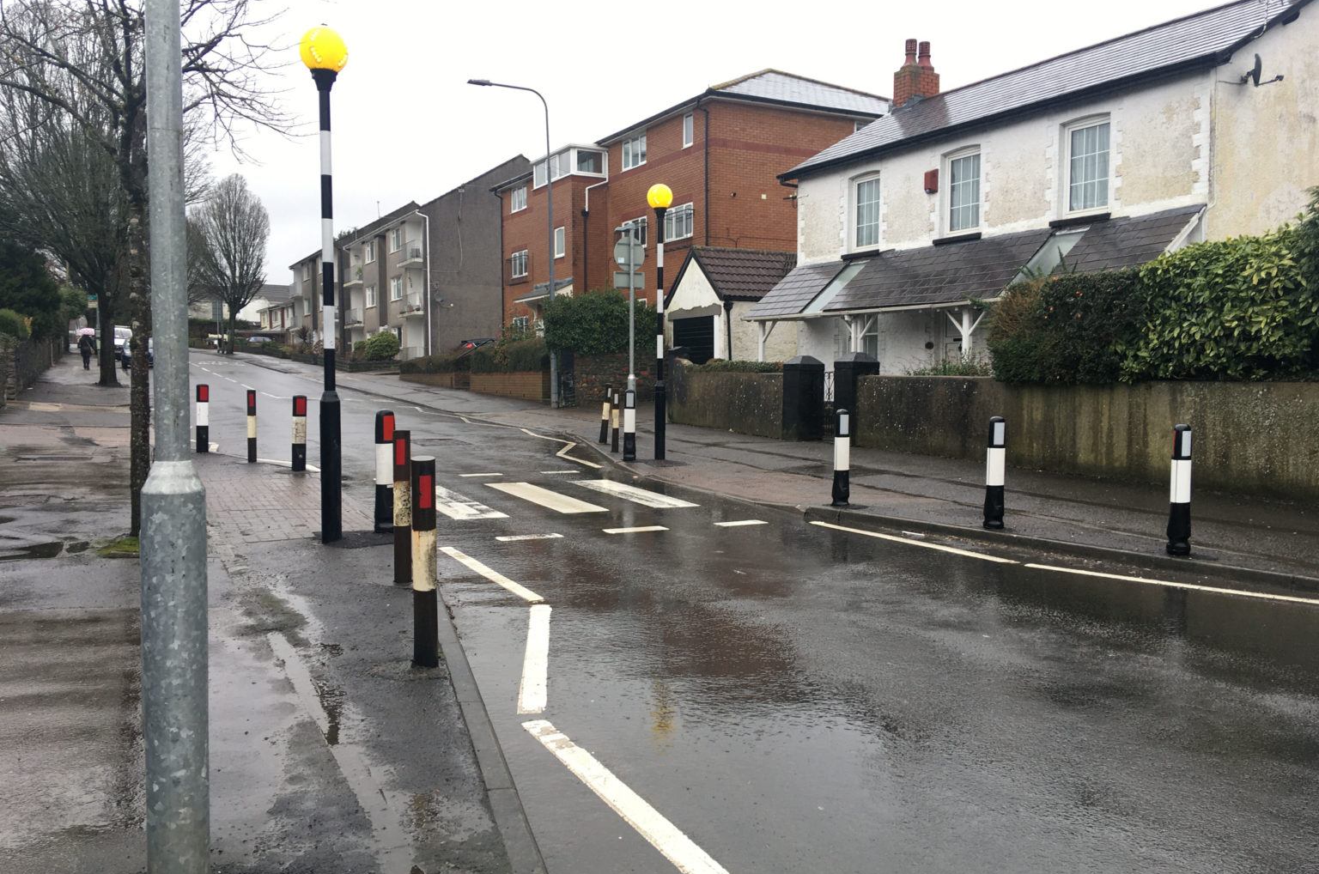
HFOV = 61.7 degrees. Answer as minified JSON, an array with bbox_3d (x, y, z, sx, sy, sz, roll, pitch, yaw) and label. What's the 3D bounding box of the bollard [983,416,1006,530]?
[{"bbox_3d":[2.833,0.298,9.316,0.160,0.940,0.160,-2,4,-23],"label":"bollard"}]

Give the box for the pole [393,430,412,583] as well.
[{"bbox_3d":[-1.660,0.449,7.144,0.112,0.980,0.112,-1,5,-24],"label":"pole"}]

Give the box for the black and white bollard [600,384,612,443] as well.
[{"bbox_3d":[-0.902,-0.390,18.653,0.112,0.980,0.112,4,5,-24],"label":"black and white bollard"}]

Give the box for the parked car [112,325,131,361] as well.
[{"bbox_3d":[-31.149,-5.389,63.500,1.870,1.930,4.600,-2,4,-27],"label":"parked car"}]

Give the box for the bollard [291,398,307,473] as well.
[{"bbox_3d":[-4.603,-0.044,14.139,0.172,0.955,0.172,0,5,-24],"label":"bollard"}]

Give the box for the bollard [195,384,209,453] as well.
[{"bbox_3d":[-6.456,-0.265,15.560,0.160,0.940,0.160,-3,5,-37],"label":"bollard"}]

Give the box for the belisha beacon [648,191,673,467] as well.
[{"bbox_3d":[0.013,-1.657,15.940,0.355,3.930,0.355,0,4,0],"label":"belisha beacon"}]

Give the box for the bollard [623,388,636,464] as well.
[{"bbox_3d":[-0.401,-0.158,14.798,0.160,0.940,0.160,-1,4,-14],"label":"bollard"}]

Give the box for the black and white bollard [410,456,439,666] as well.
[{"bbox_3d":[-0.992,0.529,4.676,0.101,0.879,0.101,-1,3,-19],"label":"black and white bollard"}]

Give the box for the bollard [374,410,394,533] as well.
[{"bbox_3d":[-2.239,0.282,9.016,0.163,0.985,0.163,0,5,-24],"label":"bollard"}]

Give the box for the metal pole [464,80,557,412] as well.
[{"bbox_3d":[-3.715,-4.823,28.072,2.270,8.150,0.300,-2,5,-24],"label":"metal pole"}]

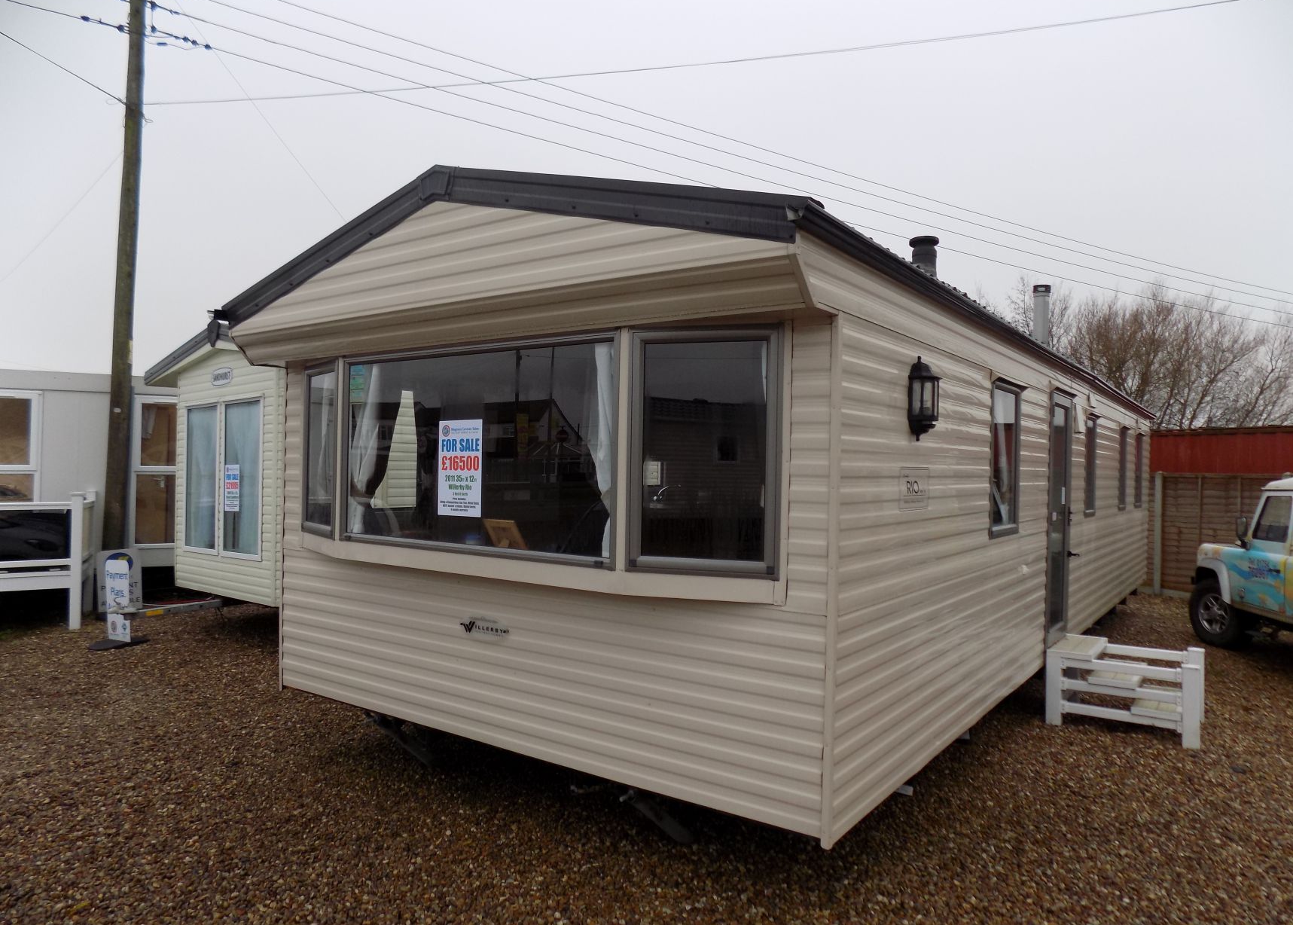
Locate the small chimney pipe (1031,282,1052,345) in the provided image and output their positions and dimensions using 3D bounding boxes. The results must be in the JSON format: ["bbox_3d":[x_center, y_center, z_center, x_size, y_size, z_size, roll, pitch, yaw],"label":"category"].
[{"bbox_3d":[3.400,-1.235,7.407,0.135,0.605,0.135,1,0,36],"label":"small chimney pipe"}]

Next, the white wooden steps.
[{"bbox_3d":[3.502,1.629,6.264,0.931,0.541,0.801,1,0,35],"label":"white wooden steps"}]

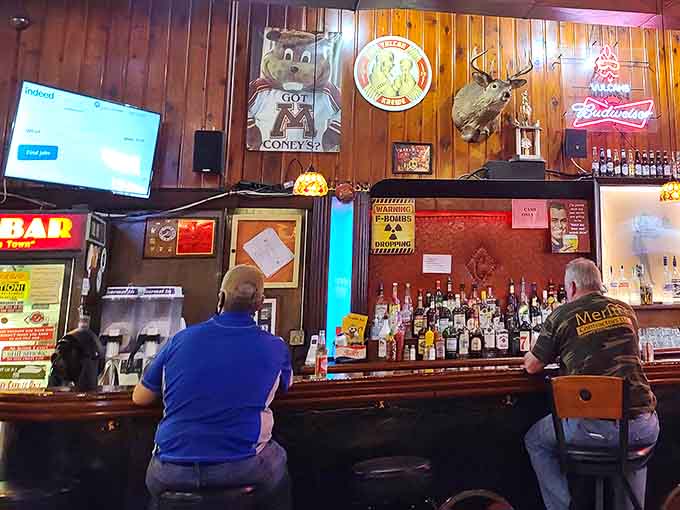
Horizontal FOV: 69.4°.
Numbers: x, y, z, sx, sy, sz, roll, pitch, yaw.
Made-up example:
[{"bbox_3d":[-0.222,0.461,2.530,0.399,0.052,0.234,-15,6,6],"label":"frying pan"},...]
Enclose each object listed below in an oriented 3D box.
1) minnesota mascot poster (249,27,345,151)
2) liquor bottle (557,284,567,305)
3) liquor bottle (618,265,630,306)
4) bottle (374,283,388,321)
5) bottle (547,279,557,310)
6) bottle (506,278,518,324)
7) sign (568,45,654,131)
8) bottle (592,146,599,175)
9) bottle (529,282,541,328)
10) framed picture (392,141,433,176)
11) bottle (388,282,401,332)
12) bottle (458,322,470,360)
[{"bbox_3d":[-0.336,-1.229,3.680,0.690,0.915,0.020,2,-7,-9],"label":"minnesota mascot poster"},{"bbox_3d":[1.692,0.385,3.744,0.078,0.300,0.078,2,-7,-10],"label":"liquor bottle"},{"bbox_3d":[2.155,0.223,3.723,0.080,0.305,0.080,1,-7,-9],"label":"liquor bottle"},{"bbox_3d":[0.280,0.349,3.289,0.080,0.323,0.080,1,-7,-9],"label":"bottle"},{"bbox_3d":[1.575,0.365,3.657,0.080,0.364,0.080,2,-7,-9],"label":"bottle"},{"bbox_3d":[1.275,0.358,3.620,0.083,0.367,0.083,2,-7,-9],"label":"bottle"},{"bbox_3d":[2.203,-1.363,3.984,0.801,0.742,0.090,1,-7,-9],"label":"sign"},{"bbox_3d":[2.012,-0.734,3.860,0.062,0.236,0.062,2,-7,-10],"label":"bottle"},{"bbox_3d":[1.430,0.374,3.602,0.085,0.343,0.085,2,-7,-9],"label":"bottle"},{"bbox_3d":[0.541,-0.720,3.667,0.300,0.243,0.020,2,-7,-10],"label":"framed picture"},{"bbox_3d":[0.362,0.356,3.261,0.077,0.340,0.077,1,-7,-9],"label":"bottle"},{"bbox_3d":[0.799,0.552,3.150,0.072,0.234,0.072,2,-7,-9],"label":"bottle"}]

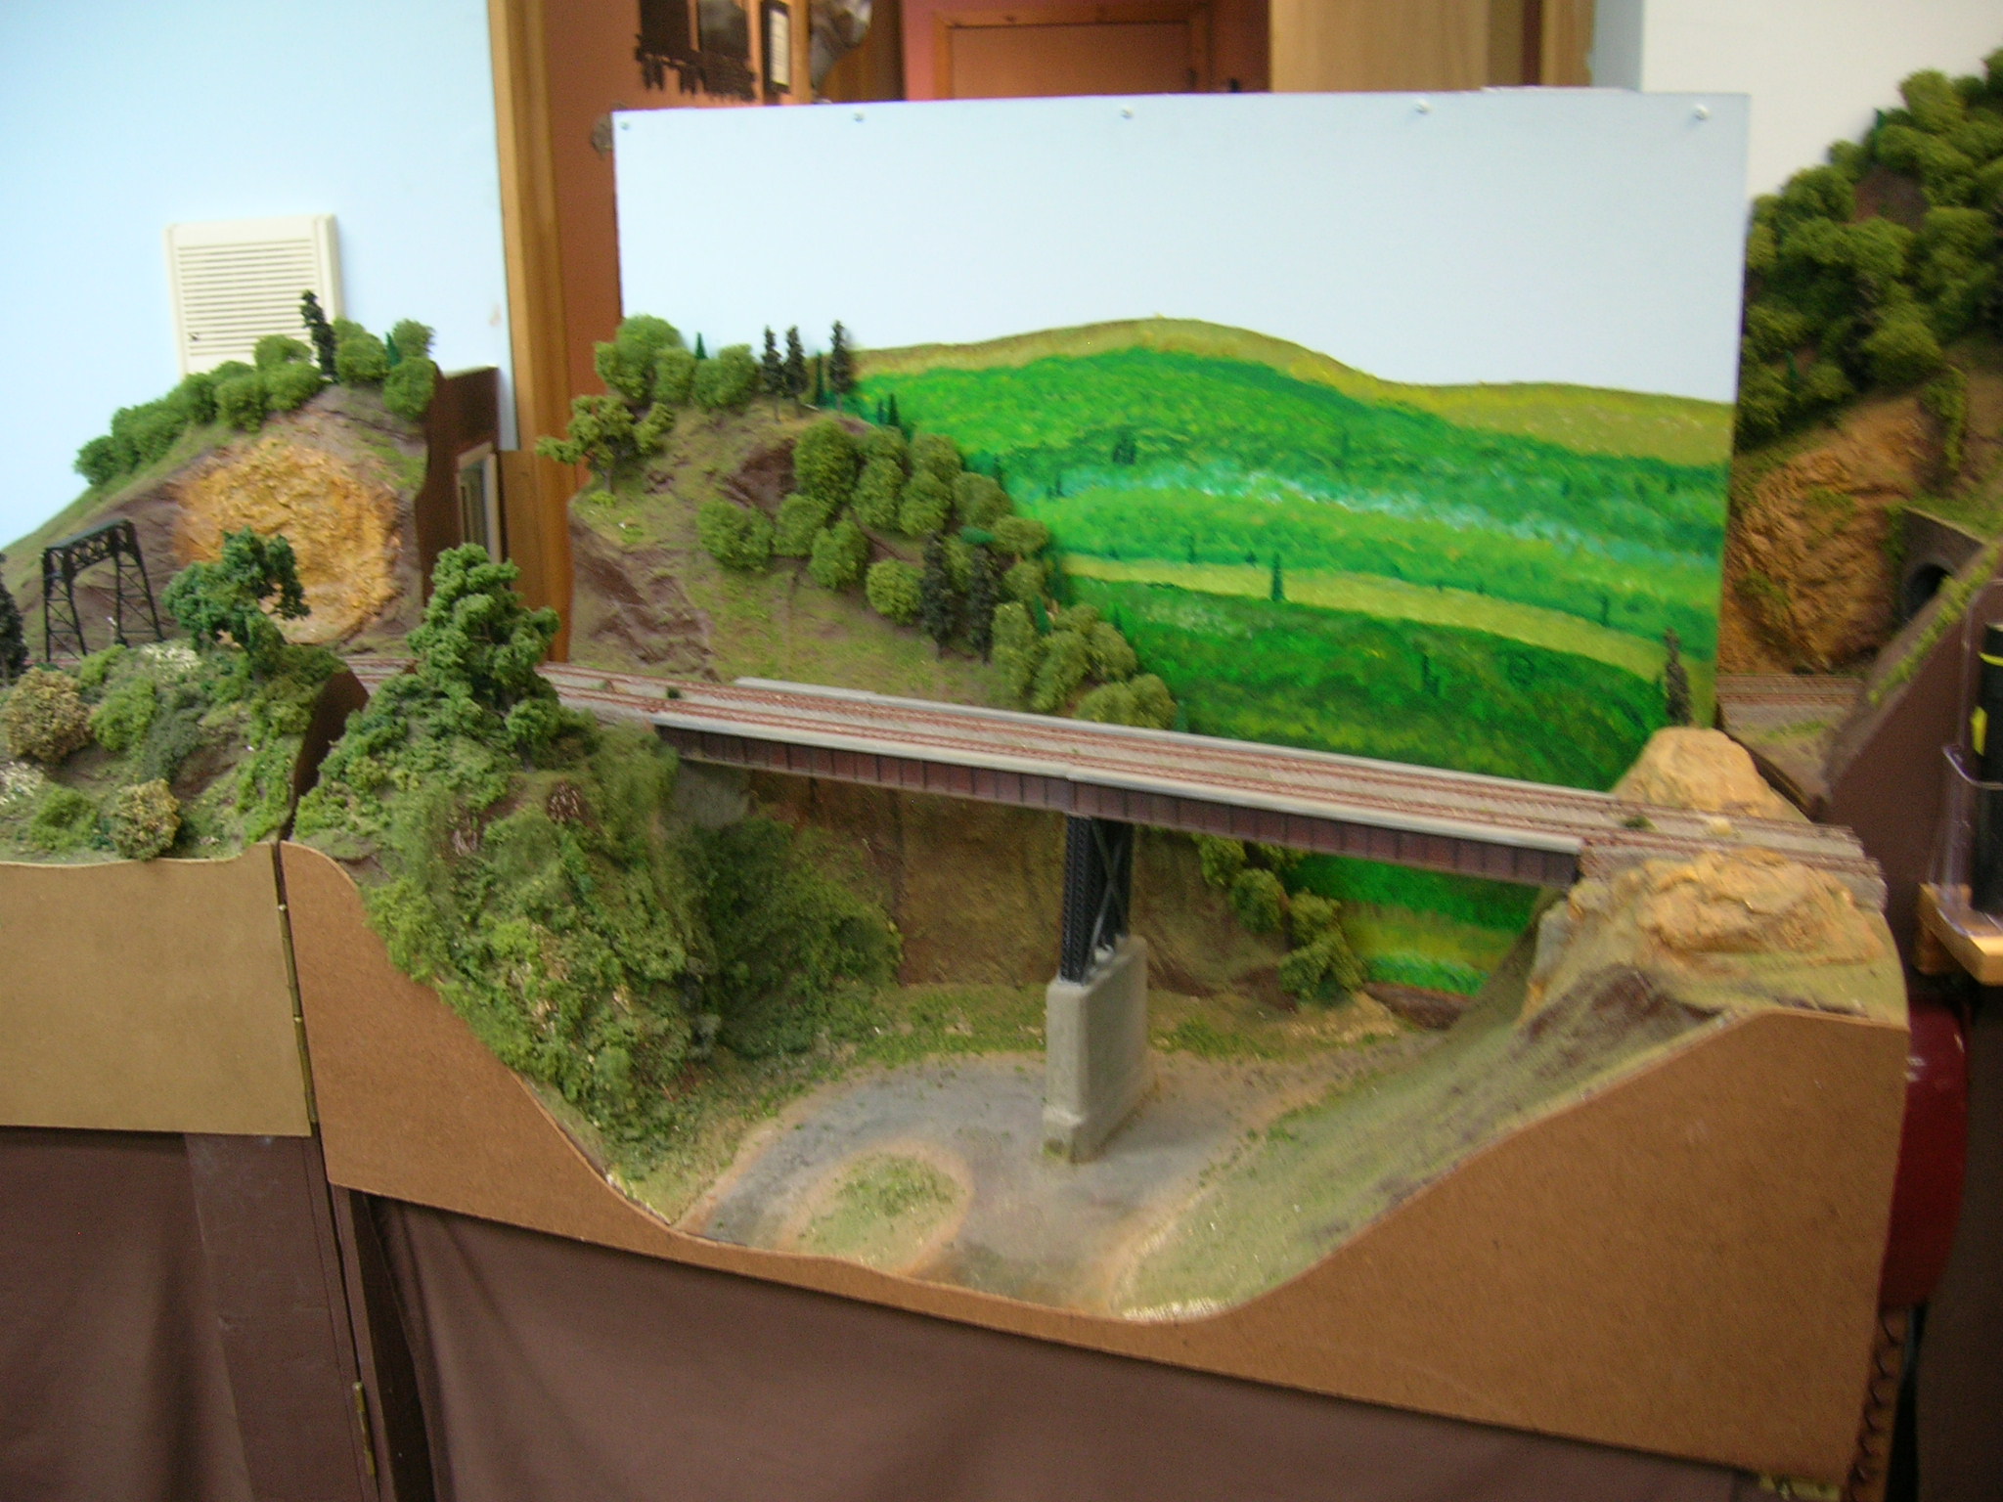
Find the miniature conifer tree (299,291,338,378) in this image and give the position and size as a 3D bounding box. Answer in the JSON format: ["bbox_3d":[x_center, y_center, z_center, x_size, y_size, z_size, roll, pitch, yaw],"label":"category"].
[{"bbox_3d":[-0.574,-0.350,1.655,0.030,0.072,0.030,-1,15,0],"label":"miniature conifer tree"}]

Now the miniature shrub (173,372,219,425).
[{"bbox_3d":[-0.670,-0.293,1.635,0.038,0.045,0.038,-1,15,0],"label":"miniature shrub"}]

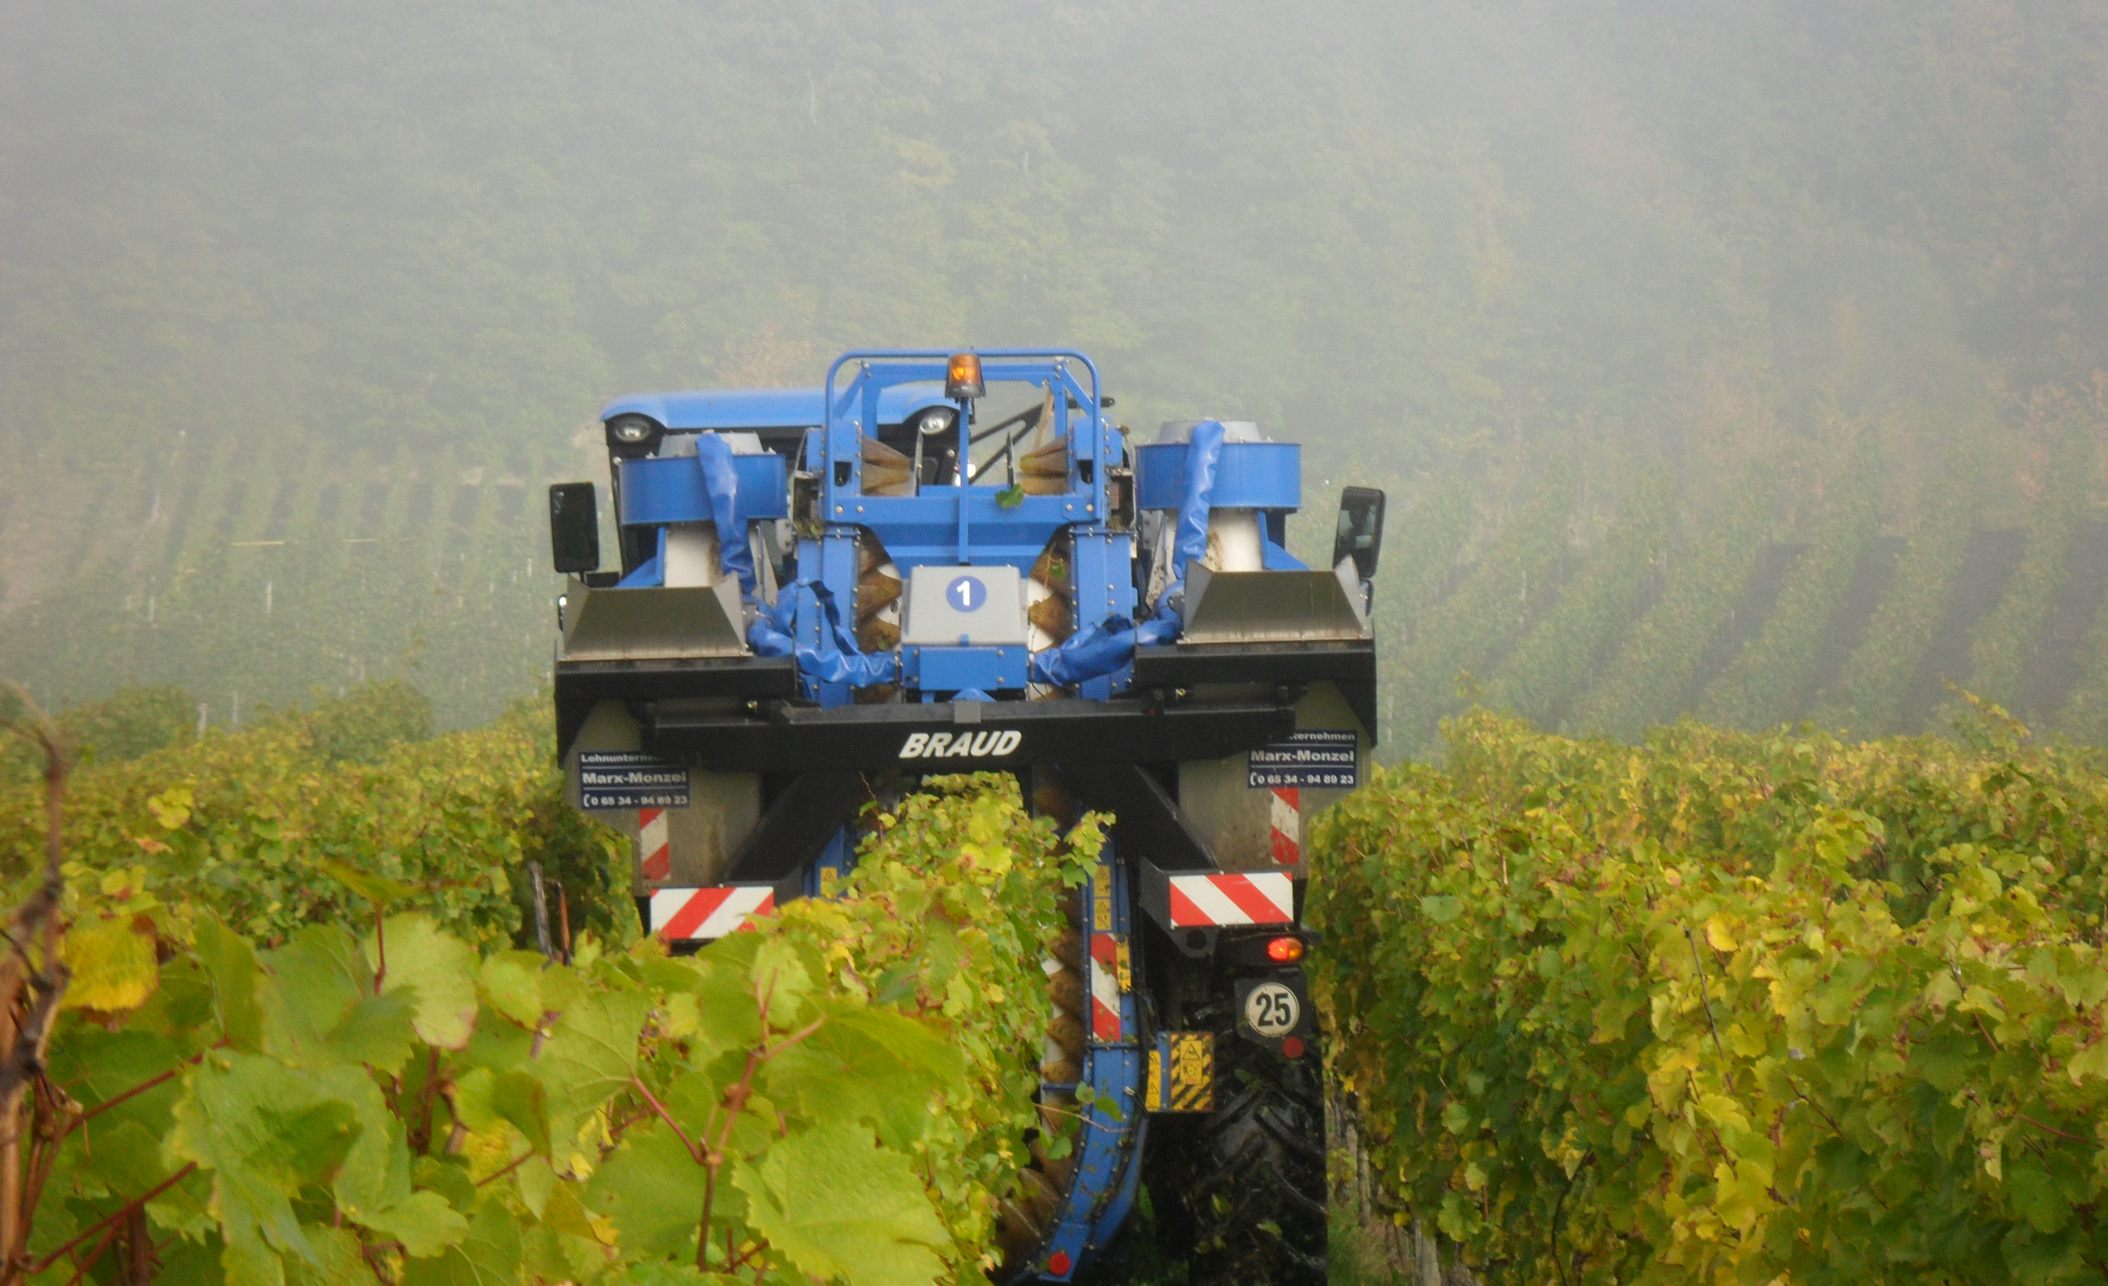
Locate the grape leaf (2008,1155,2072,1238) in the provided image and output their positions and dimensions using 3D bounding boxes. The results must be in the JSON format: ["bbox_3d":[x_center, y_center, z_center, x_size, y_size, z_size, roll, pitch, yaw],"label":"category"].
[{"bbox_3d":[1.223,0.685,10.200,0.082,0.098,0.035,1,-1,0],"label":"grape leaf"}]

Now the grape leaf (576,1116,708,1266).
[{"bbox_3d":[-0.261,0.356,5.300,0.090,0.100,0.040,1,-1,0],"label":"grape leaf"}]

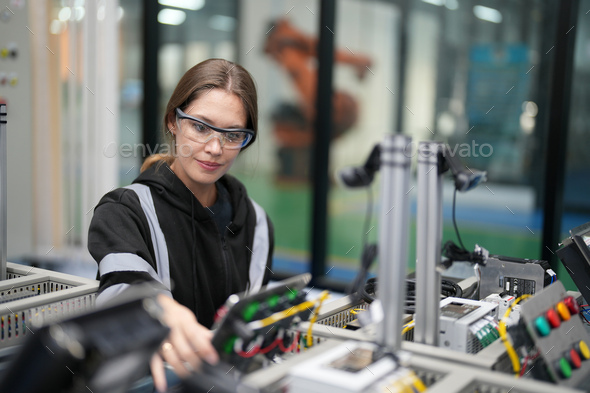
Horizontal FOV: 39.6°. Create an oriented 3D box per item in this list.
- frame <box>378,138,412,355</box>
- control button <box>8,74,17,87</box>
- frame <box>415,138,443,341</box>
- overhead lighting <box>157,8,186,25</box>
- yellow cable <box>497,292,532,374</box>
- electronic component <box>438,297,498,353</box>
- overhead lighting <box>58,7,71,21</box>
[{"bbox_3d":[0.130,0.080,1.078,0.030,0.320,0.030,6,11,29],"label":"frame"},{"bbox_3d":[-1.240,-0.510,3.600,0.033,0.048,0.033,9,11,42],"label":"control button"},{"bbox_3d":[0.207,0.088,1.263,0.030,0.346,0.030,5,11,29],"label":"frame"},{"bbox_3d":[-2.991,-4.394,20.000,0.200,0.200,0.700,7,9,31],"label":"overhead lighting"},{"bbox_3d":[0.324,0.205,1.210,0.046,0.112,0.060,4,10,11],"label":"yellow cable"},{"bbox_3d":[0.271,0.229,1.368,0.088,0.080,0.150,7,9,30],"label":"electronic component"},{"bbox_3d":[-5.627,-4.468,20.000,0.260,0.200,0.280,7,9,30],"label":"overhead lighting"}]

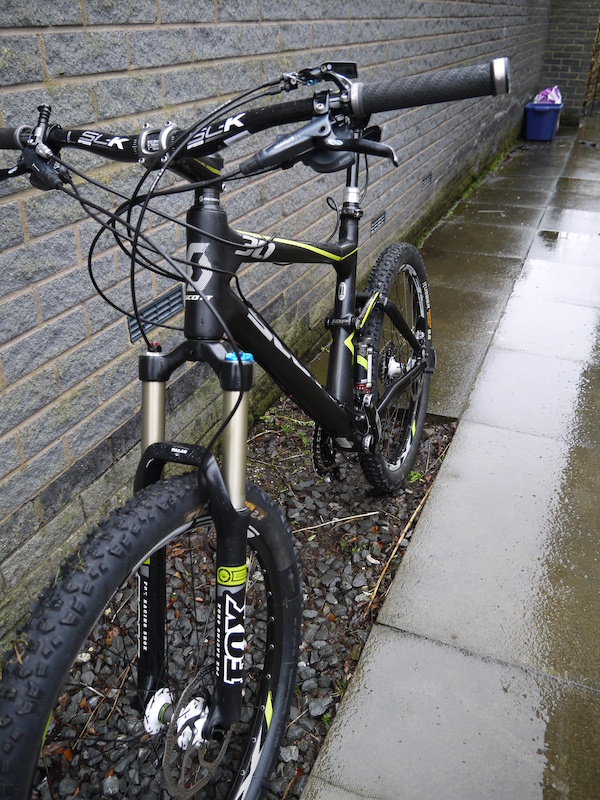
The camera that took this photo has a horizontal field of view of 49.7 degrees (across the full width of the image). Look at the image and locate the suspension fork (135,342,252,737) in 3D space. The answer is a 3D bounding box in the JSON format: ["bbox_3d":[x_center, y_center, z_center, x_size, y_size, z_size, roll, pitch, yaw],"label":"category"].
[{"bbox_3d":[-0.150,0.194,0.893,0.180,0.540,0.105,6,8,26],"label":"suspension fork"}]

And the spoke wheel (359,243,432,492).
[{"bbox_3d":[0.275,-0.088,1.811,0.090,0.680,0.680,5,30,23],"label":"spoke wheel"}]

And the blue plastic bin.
[{"bbox_3d":[2.650,-3.030,7.030,0.365,0.345,0.480,11,33,21],"label":"blue plastic bin"}]

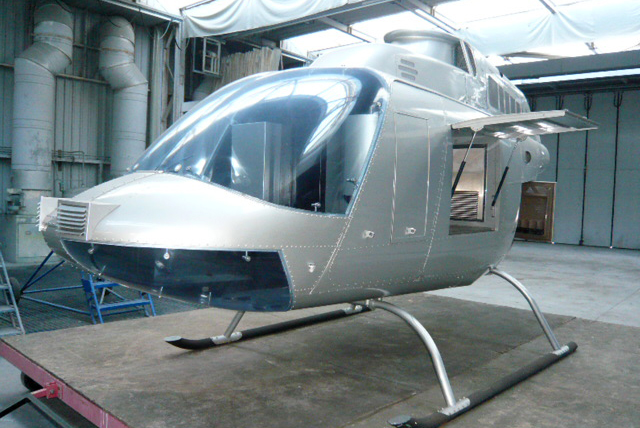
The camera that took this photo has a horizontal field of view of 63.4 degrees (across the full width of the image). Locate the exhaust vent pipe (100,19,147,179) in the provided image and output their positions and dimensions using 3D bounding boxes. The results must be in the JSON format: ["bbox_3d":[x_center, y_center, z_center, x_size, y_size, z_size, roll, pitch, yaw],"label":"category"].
[{"bbox_3d":[-4.517,-2.425,11.900,1.000,4.000,0.850,1,1,-43],"label":"exhaust vent pipe"}]

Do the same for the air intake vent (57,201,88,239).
[{"bbox_3d":[-0.909,0.022,1.905,0.165,0.140,0.050,3,1,26],"label":"air intake vent"}]

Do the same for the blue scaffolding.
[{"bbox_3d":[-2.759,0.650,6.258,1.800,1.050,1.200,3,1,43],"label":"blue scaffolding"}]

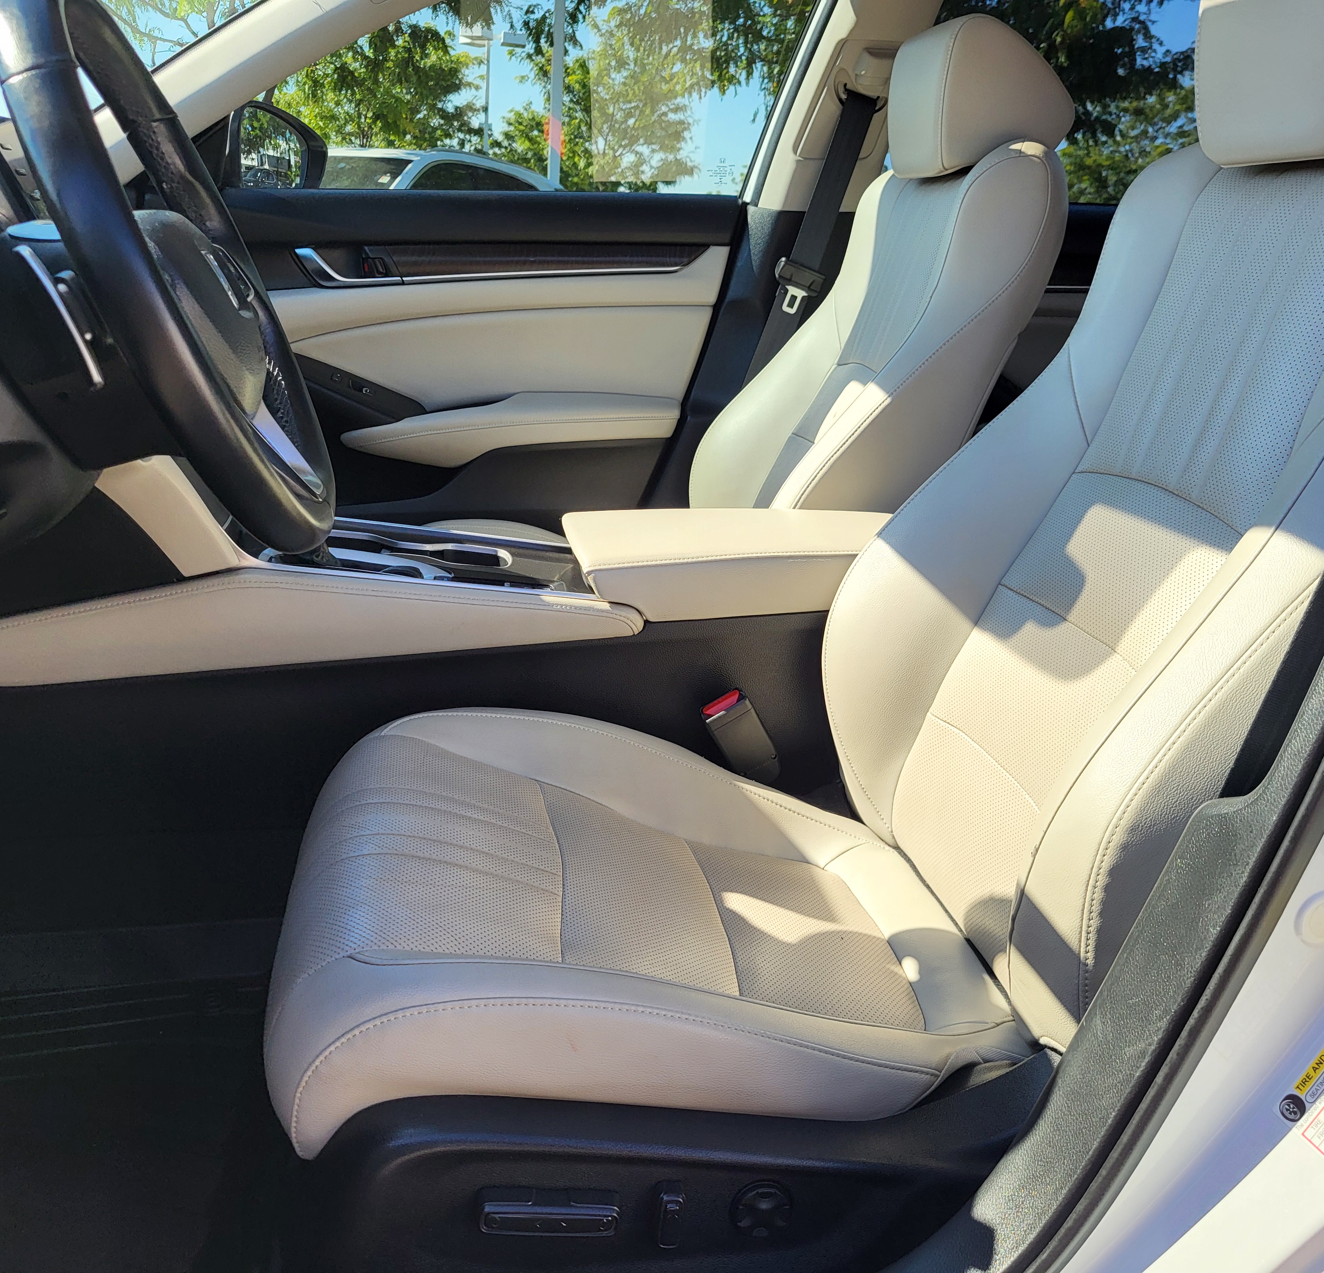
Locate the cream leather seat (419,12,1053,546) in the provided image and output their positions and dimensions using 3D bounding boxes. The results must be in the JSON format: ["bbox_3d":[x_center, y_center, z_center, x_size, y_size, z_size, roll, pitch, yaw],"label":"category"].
[{"bbox_3d":[0.046,-0.298,1.647,0.820,0.950,0.530,0,19,-9],"label":"cream leather seat"}]

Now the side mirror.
[{"bbox_3d":[-0.606,-0.753,1.999,0.125,0.160,0.205,7,19,10],"label":"side mirror"}]

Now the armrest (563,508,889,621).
[{"bbox_3d":[0.097,-0.082,1.323,0.370,0.078,0.220,-1,19,-8],"label":"armrest"}]

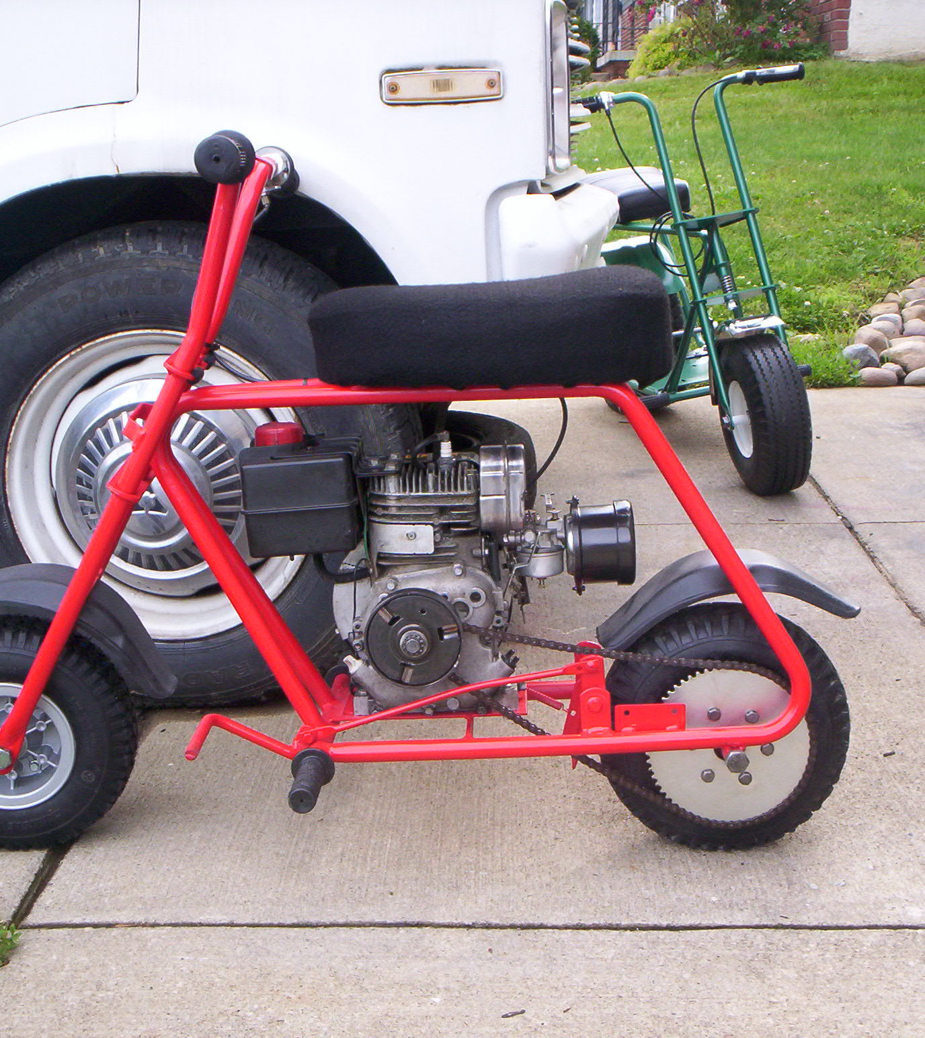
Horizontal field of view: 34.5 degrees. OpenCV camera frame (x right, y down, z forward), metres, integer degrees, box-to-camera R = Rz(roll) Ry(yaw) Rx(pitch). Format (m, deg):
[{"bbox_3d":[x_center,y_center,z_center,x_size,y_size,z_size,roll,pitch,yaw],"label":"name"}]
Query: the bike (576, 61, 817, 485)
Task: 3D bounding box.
[{"bbox_3d":[0.532,-0.584,3.467,0.550,0.890,1.170,-12,17,-6],"label":"bike"}]

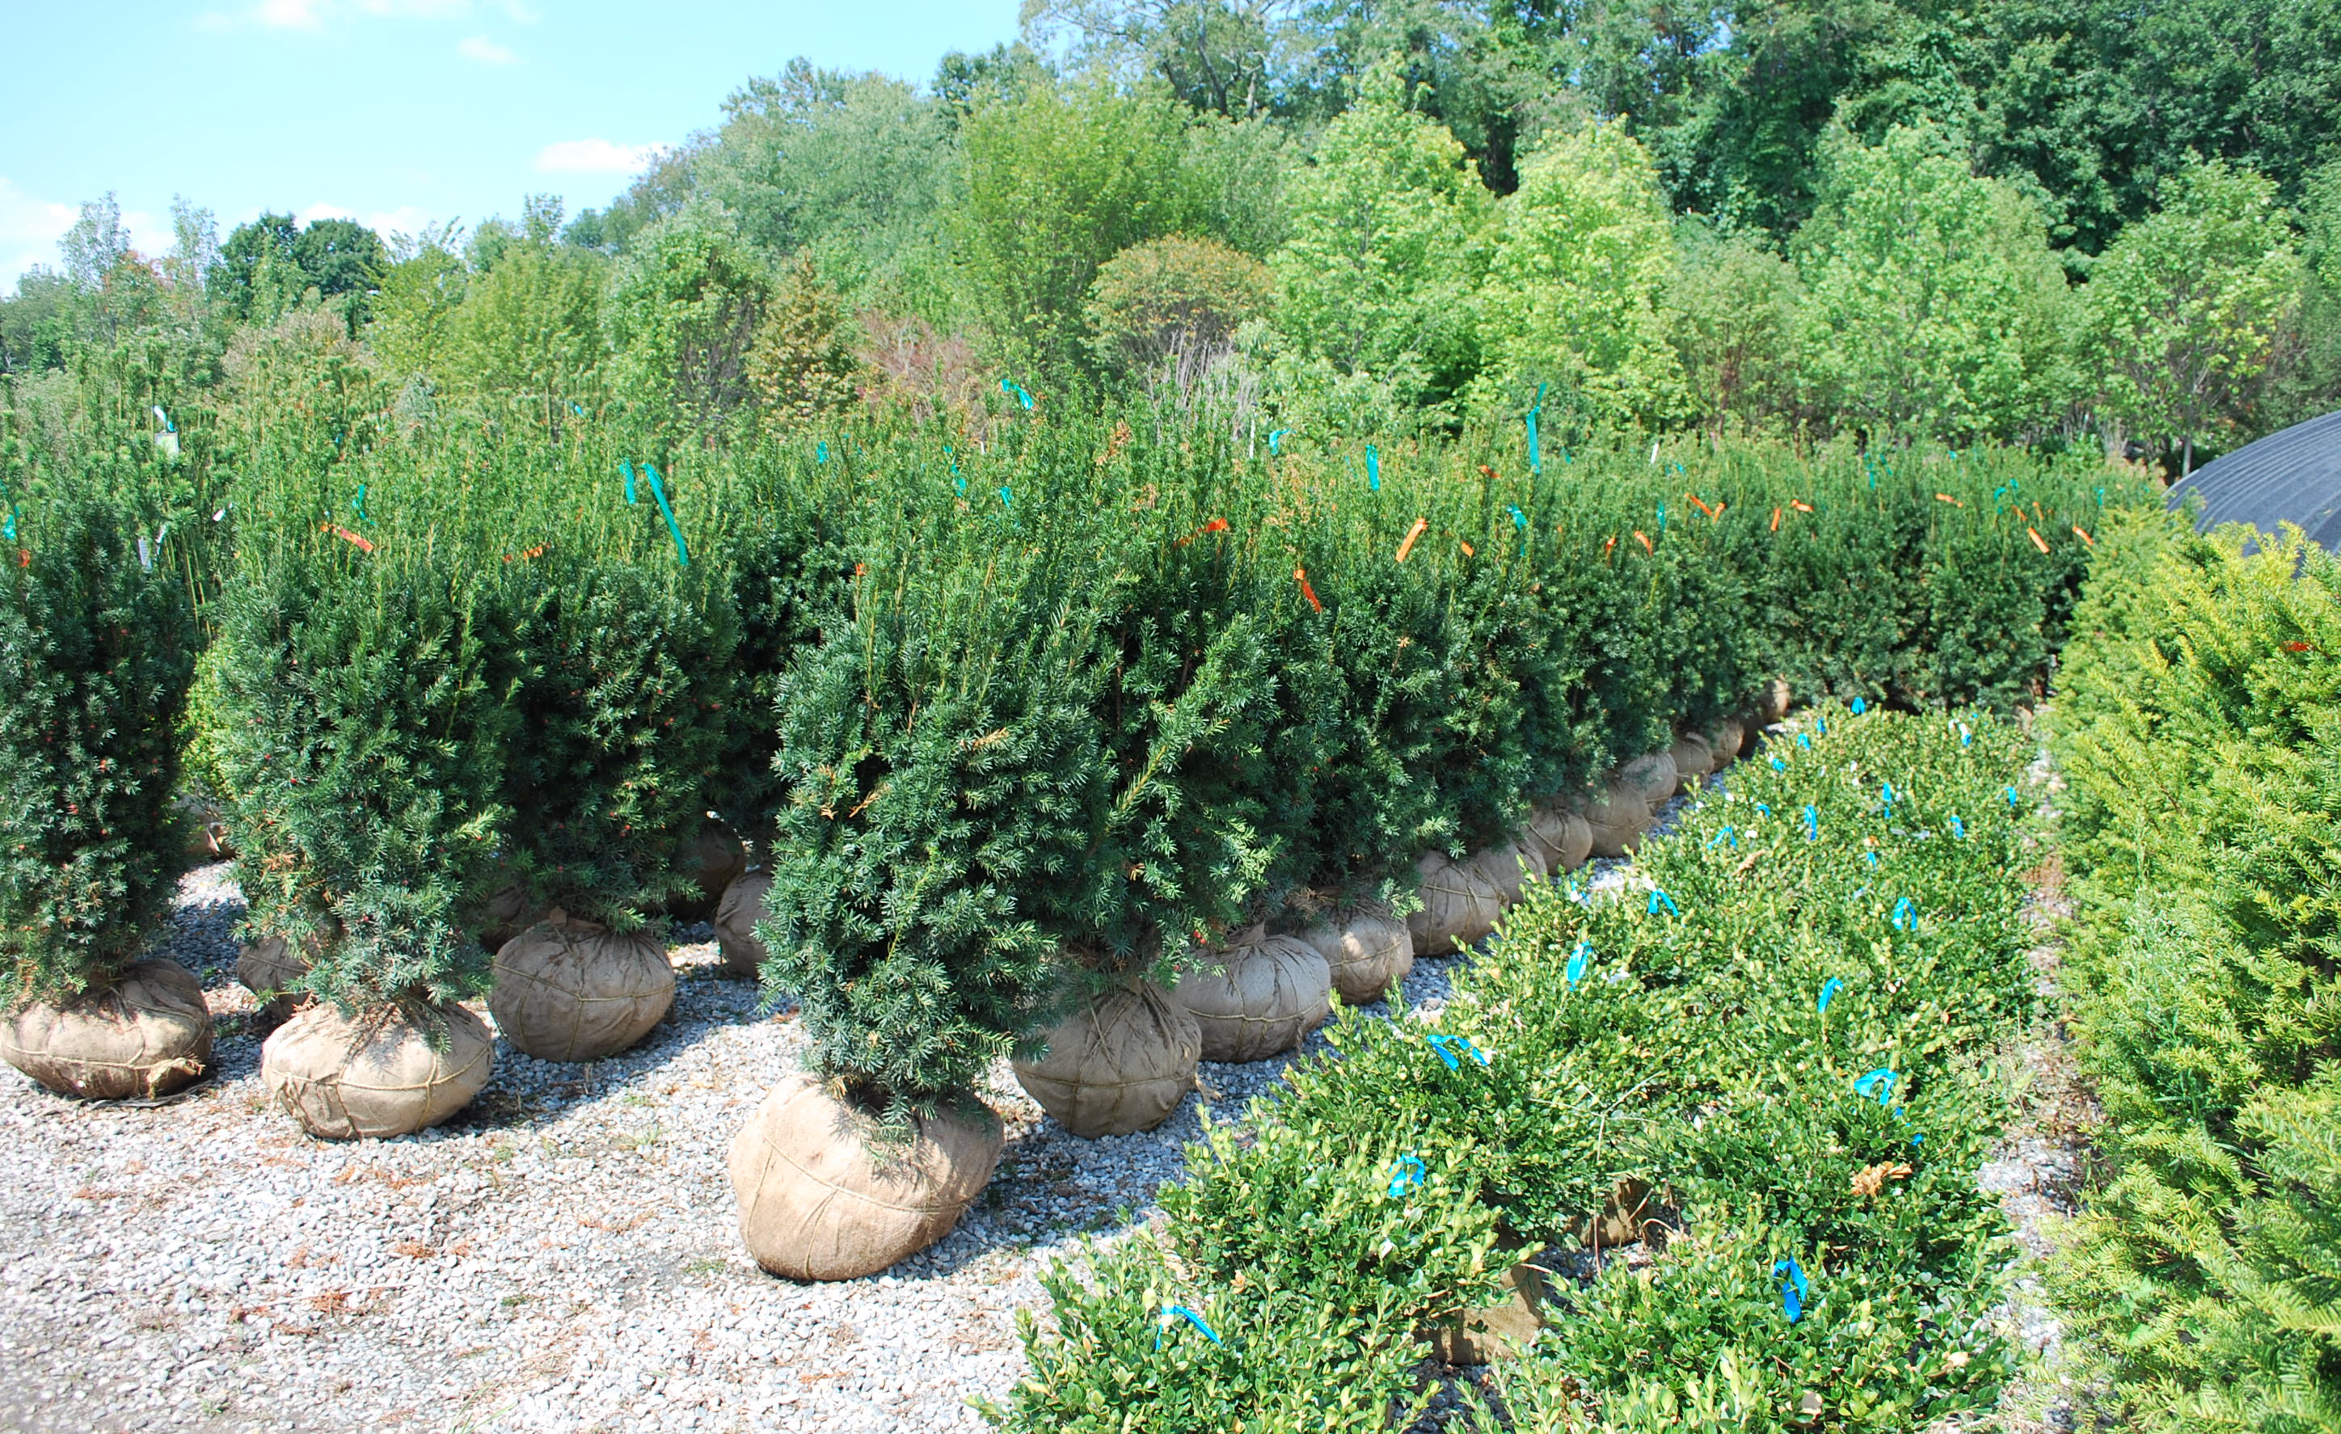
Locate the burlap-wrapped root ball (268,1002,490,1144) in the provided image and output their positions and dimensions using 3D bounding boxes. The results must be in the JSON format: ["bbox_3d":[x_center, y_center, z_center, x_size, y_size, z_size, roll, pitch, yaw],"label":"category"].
[{"bbox_3d":[-1.972,0.875,4.389,0.512,0.295,0.512,0,8,0],"label":"burlap-wrapped root ball"}]

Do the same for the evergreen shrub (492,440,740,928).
[{"bbox_3d":[-1.509,-0.085,4.778,0.637,1.324,0.637,0,8,0],"label":"evergreen shrub"}]

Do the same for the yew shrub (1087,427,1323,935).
[{"bbox_3d":[0.020,-0.049,4.239,0.690,1.312,0.690,0,8,0],"label":"yew shrub"}]

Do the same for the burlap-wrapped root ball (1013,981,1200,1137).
[{"bbox_3d":[-0.160,0.846,4.370,0.462,0.359,0.462,0,8,0],"label":"burlap-wrapped root ball"}]

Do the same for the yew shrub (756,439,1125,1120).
[{"bbox_3d":[-0.464,0.143,3.538,0.710,1.360,0.710,0,8,0],"label":"yew shrub"}]

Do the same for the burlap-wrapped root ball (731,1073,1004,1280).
[{"bbox_3d":[-0.626,0.948,3.656,0.551,0.364,0.551,0,8,0],"label":"burlap-wrapped root ball"}]

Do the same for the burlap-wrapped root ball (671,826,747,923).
[{"bbox_3d":[-1.779,0.553,6.398,0.471,0.349,0.471,0,8,0],"label":"burlap-wrapped root ball"}]

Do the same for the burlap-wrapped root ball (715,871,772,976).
[{"bbox_3d":[-1.210,0.661,5.649,0.487,0.353,0.487,0,8,0],"label":"burlap-wrapped root ball"}]

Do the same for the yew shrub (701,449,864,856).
[{"bbox_3d":[-1.202,-0.200,5.523,0.621,1.341,0.621,0,8,0],"label":"yew shrub"}]

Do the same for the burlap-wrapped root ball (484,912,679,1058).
[{"bbox_3d":[-1.638,0.753,4.901,0.481,0.388,0.481,0,8,0],"label":"burlap-wrapped root ball"}]

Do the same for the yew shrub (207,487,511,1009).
[{"bbox_3d":[-1.954,0.081,4.272,0.627,1.270,0.627,0,8,0],"label":"yew shrub"}]

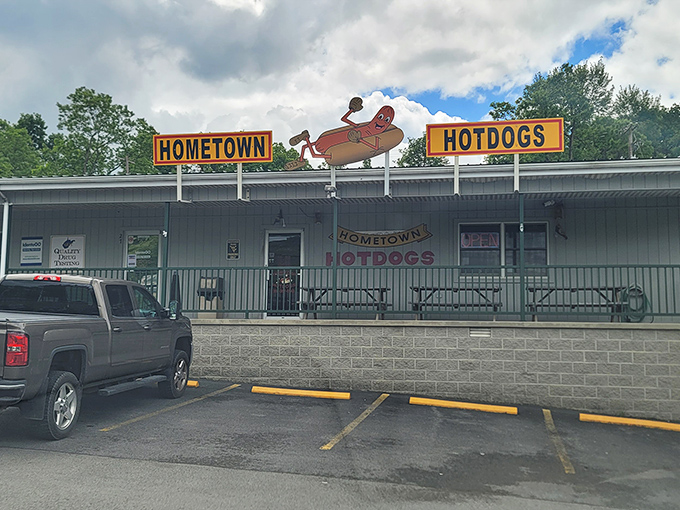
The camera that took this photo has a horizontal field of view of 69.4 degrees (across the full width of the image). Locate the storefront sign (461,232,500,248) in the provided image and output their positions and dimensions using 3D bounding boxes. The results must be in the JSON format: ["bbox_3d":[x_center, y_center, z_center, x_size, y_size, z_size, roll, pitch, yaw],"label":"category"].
[{"bbox_3d":[3.087,-0.313,10.789,0.820,0.347,0.060,0,-4,7],"label":"storefront sign"}]

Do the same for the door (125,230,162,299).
[{"bbox_3d":[-4.707,0.470,11.671,0.910,2.070,0.080,0,-4,7],"label":"door"}]

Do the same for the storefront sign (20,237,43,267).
[{"bbox_3d":[-7.557,-0.074,12.060,0.585,0.705,0.040,0,-4,7],"label":"storefront sign"}]

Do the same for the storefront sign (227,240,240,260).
[{"bbox_3d":[-2.467,-0.108,11.407,0.312,0.464,0.030,0,-4,7],"label":"storefront sign"}]

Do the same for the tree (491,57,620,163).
[{"bbox_3d":[14.580,-5.611,33.537,9.200,15.900,9.000,0,-4,0],"label":"tree"}]

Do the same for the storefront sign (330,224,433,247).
[{"bbox_3d":[0.922,-0.426,10.985,2.316,0.538,0.050,0,-4,7],"label":"storefront sign"}]

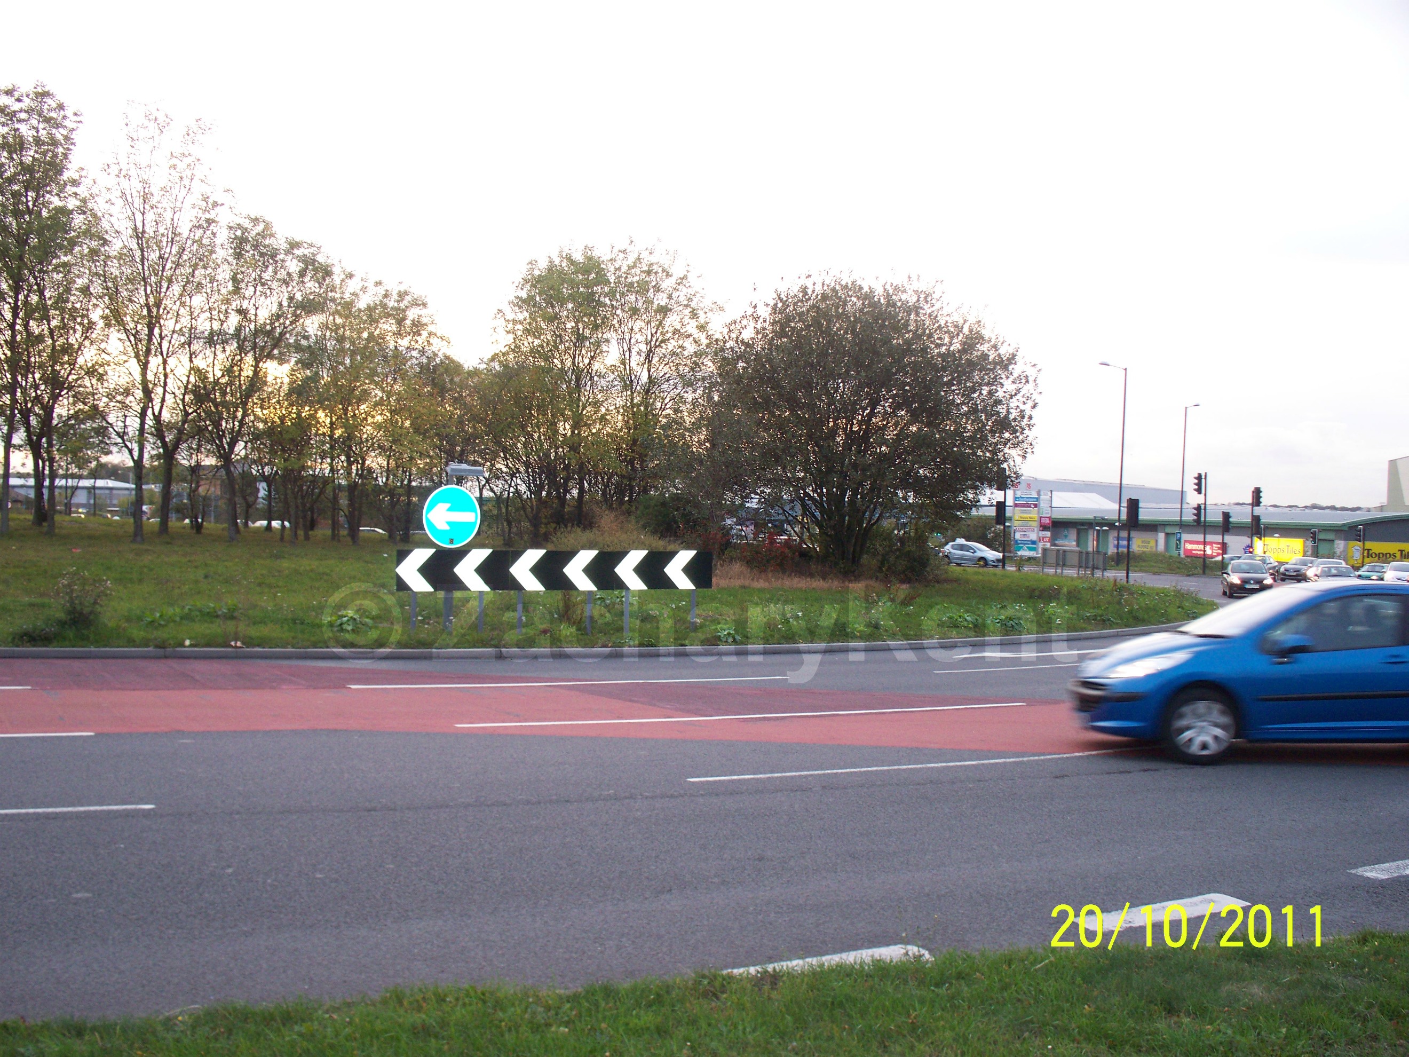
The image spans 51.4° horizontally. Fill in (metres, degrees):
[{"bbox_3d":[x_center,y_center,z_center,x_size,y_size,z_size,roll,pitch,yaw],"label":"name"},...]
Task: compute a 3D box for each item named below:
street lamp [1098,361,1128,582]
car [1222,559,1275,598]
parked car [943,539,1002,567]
[{"bbox_3d":[24.000,-3.750,86.500,1.950,12.300,0.400,2,0,-33],"label":"street lamp"},{"bbox_3d":[21.850,2.020,58.800,1.750,1.490,4.000,1,0,15],"label":"car"},{"bbox_3d":[16.200,1.540,88.200,1.770,1.530,4.150,1,0,-44],"label":"parked car"}]

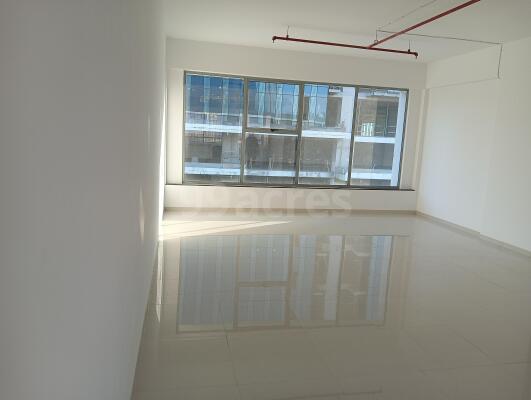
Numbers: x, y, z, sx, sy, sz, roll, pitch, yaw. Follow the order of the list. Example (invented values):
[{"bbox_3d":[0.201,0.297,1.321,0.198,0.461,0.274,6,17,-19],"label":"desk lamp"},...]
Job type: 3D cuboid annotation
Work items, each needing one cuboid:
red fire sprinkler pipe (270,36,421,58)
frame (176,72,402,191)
[{"bbox_3d":[1.214,-2.212,5.798,2.266,0.085,0.050,1,9,-12],"label":"red fire sprinkler pipe"},{"bbox_3d":[0.665,-1.256,7.721,4.417,2.021,0.100,1,9,-12],"label":"frame"}]

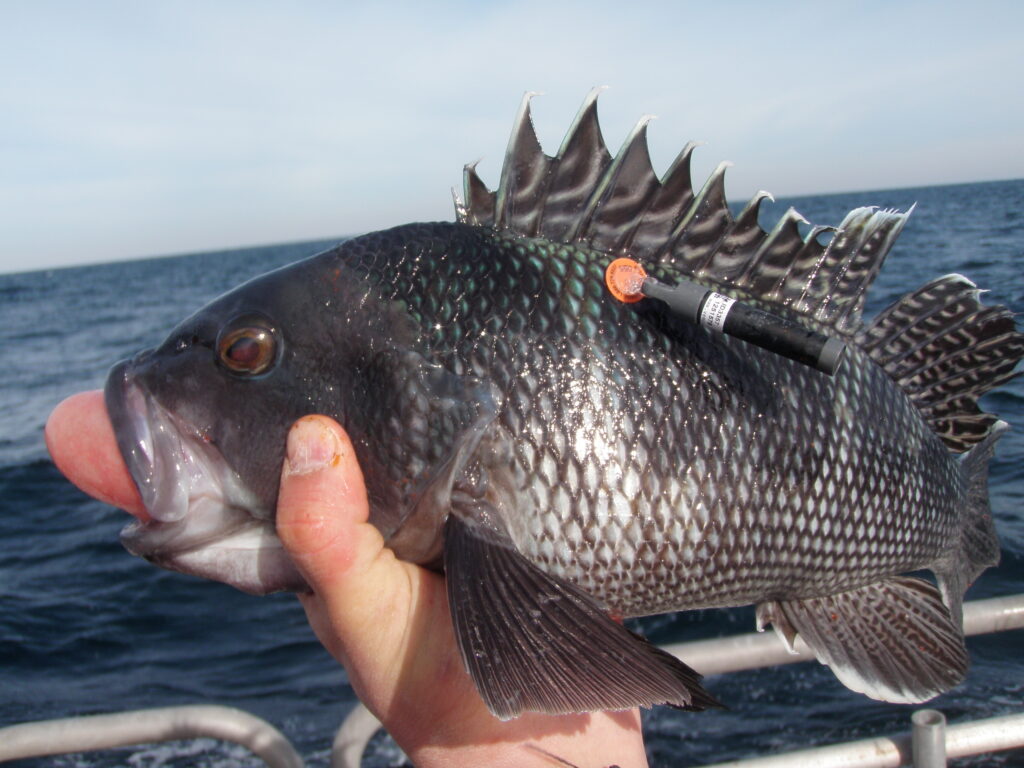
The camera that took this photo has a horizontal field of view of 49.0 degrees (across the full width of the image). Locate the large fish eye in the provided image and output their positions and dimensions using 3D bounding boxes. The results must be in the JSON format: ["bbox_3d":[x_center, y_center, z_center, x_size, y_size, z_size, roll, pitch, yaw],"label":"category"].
[{"bbox_3d":[-0.085,-0.012,0.360,0.020,0.019,0.012,-5,-4,1],"label":"large fish eye"}]

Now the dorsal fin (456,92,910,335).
[{"bbox_3d":[0.069,-0.065,0.417,0.180,0.063,0.014,12,0,-18],"label":"dorsal fin"}]

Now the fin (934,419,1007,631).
[{"bbox_3d":[0.219,0.064,0.530,0.018,0.100,0.090,7,-4,39],"label":"fin"}]

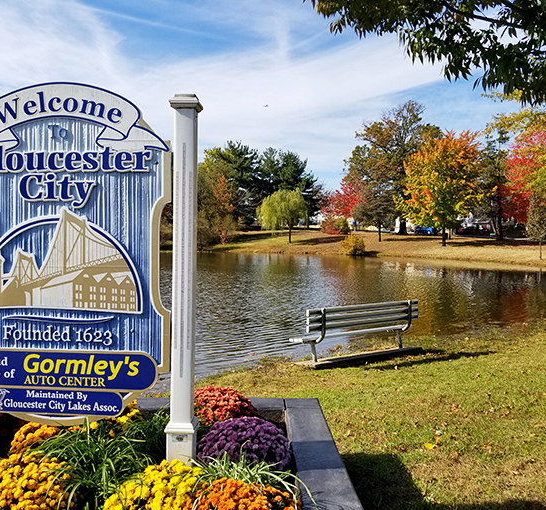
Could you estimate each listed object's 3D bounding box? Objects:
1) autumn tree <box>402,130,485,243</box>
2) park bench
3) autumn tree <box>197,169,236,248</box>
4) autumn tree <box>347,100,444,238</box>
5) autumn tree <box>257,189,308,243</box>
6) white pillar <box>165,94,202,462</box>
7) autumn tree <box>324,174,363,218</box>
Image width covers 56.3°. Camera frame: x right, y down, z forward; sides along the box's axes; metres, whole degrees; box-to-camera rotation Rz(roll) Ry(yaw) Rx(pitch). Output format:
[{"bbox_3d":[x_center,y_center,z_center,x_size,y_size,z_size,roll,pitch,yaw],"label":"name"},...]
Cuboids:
[{"bbox_3d":[21.905,-8.594,66.000,11.631,14.991,11.631,0,2,0],"label":"autumn tree"},{"bbox_3d":[1.402,1.226,8.499,2.372,0.870,0.540,-1,3,-32],"label":"park bench"},{"bbox_3d":[-8.444,-6.755,75.000,6.462,11.895,6.462,0,2,0],"label":"autumn tree"},{"bbox_3d":[18.175,-13.326,78.000,15.120,20.542,14.364,0,2,0],"label":"autumn tree"},{"bbox_3d":[1.508,-5.880,77.000,7.689,8.293,7.689,0,2,0],"label":"autumn tree"},{"bbox_3d":[-0.587,0.202,3.330,0.190,2.470,0.190,0,2,5],"label":"white pillar"},{"bbox_3d":[11.619,-8.672,86.000,6.904,9.767,6.904,0,2,0],"label":"autumn tree"}]

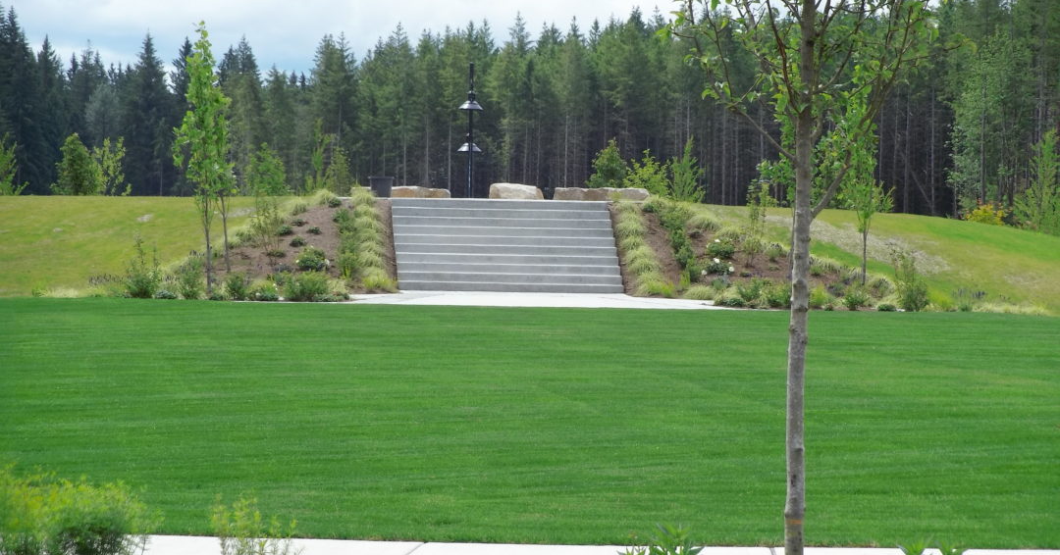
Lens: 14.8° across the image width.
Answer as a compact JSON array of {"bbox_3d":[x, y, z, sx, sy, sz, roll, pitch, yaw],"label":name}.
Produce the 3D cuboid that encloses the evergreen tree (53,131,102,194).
[{"bbox_3d":[-10.552,-2.417,95.000,1.150,2.000,1.150,1,1,-6],"label":"evergreen tree"}]

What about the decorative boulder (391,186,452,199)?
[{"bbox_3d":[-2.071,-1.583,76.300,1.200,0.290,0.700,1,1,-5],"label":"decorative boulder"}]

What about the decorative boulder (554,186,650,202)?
[{"bbox_3d":[1.353,-1.564,76.300,1.780,0.310,0.750,1,1,-5],"label":"decorative boulder"}]

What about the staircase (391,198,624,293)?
[{"bbox_3d":[-0.426,-0.561,69.901,3.800,1.540,2.850,1,1,-5],"label":"staircase"}]

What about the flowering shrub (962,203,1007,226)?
[{"bbox_3d":[9.259,-1.291,83.000,0.880,0.550,0.850,1,1,0],"label":"flowering shrub"}]

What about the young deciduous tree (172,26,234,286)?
[{"bbox_3d":[-5.052,-1.856,62.800,0.900,4.150,0.900,1,1,0],"label":"young deciduous tree"}]

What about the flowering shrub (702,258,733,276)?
[{"bbox_3d":[3.161,-0.182,68.800,0.530,0.310,0.500,1,1,3],"label":"flowering shrub"}]

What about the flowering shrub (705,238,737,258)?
[{"bbox_3d":[3.190,-0.484,68.000,0.520,0.330,0.500,1,1,0],"label":"flowering shrub"}]

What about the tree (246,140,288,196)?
[{"bbox_3d":[-5.699,-2.303,88.000,0.900,1.400,0.880,1,1,0],"label":"tree"}]

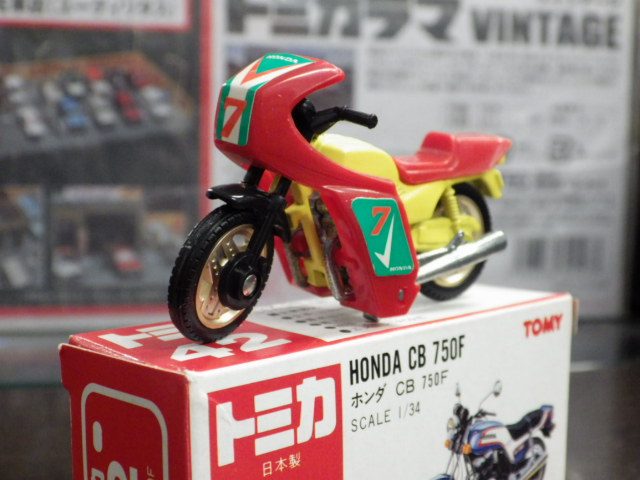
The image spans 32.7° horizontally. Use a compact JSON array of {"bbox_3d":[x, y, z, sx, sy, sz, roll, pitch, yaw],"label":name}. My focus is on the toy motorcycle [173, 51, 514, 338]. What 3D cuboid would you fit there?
[{"bbox_3d":[0.005,-0.007,0.157,0.068,0.038,0.021,-6,15,-42],"label":"toy motorcycle"}]

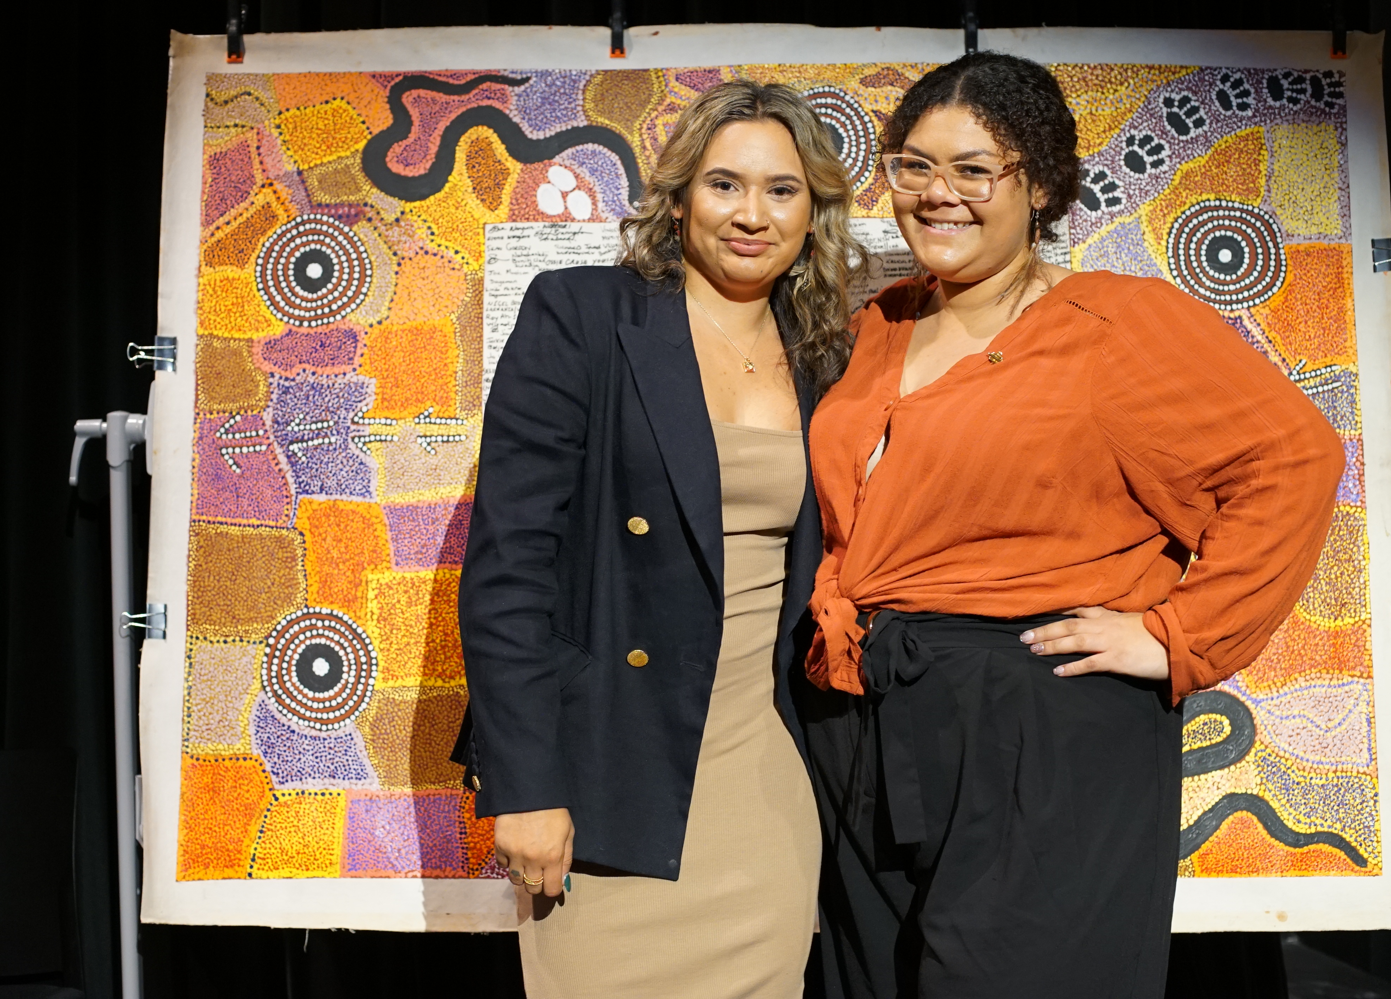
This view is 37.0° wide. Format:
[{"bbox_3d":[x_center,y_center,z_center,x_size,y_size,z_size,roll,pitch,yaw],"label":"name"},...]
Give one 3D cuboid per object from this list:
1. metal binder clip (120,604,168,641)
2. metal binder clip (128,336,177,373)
[{"bbox_3d":[-0.794,0.177,3.006,0.067,0.051,0.034,0,-8,0],"label":"metal binder clip"},{"bbox_3d":[-0.797,-0.212,3.059,0.067,0.051,0.034,0,-8,0],"label":"metal binder clip"}]

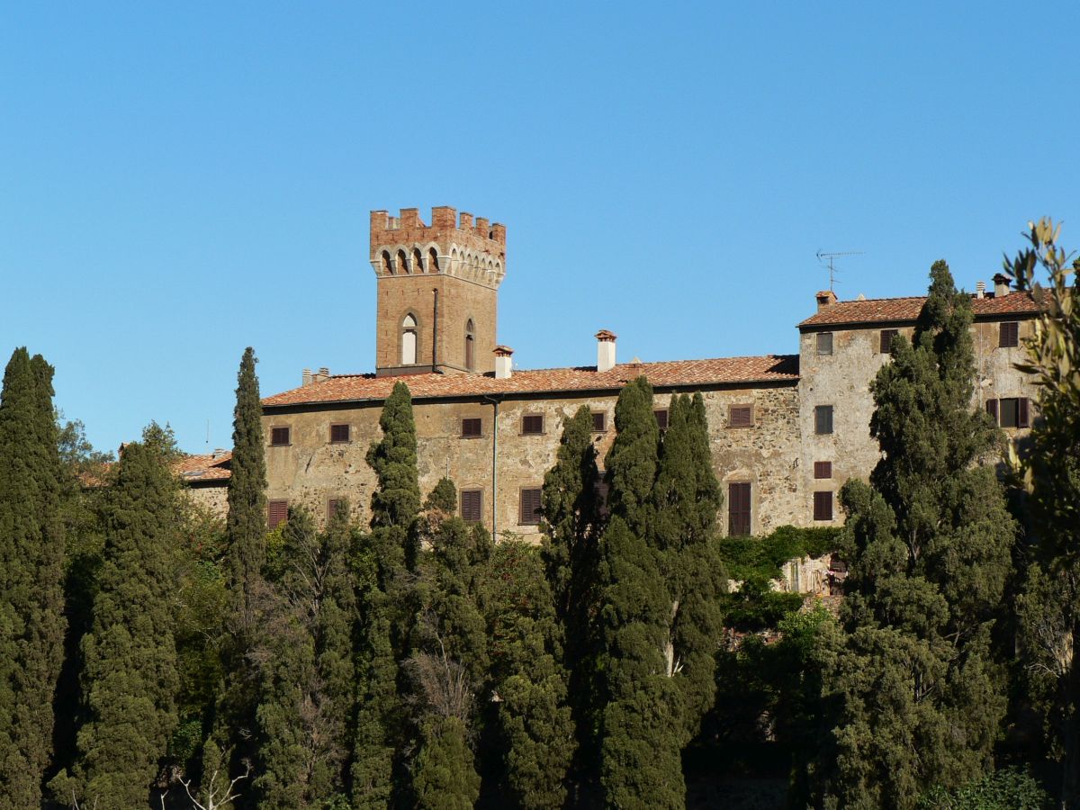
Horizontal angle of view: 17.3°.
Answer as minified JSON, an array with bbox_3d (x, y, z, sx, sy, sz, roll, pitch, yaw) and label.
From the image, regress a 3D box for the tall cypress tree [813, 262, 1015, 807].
[{"bbox_3d":[14.480,5.130,137.680,7.890,21.550,7.890,0,-5,0],"label":"tall cypress tree"}]

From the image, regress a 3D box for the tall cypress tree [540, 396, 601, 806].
[{"bbox_3d":[1.280,8.590,151.360,2.770,17.220,2.770,0,-5,0],"label":"tall cypress tree"}]

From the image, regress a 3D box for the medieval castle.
[{"bbox_3d":[5.570,-1.120,181.010,46.540,18.500,15.000,-3,-6,25],"label":"medieval castle"}]

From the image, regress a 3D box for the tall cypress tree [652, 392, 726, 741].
[{"bbox_3d":[6.300,8.130,151.400,3.390,17.380,3.390,0,-5,0],"label":"tall cypress tree"}]

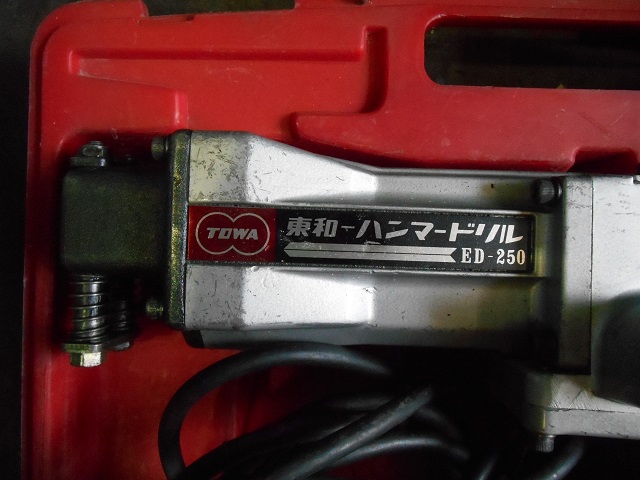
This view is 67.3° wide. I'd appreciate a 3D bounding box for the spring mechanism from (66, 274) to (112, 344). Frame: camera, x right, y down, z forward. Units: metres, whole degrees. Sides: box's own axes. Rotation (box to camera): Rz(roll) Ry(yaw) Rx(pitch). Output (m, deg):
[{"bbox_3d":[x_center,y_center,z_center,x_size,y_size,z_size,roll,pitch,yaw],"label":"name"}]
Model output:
[{"bbox_3d":[-0.115,0.034,0.240,0.021,0.021,0.036,2,90,0],"label":"spring mechanism"}]

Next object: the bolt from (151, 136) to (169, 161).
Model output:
[{"bbox_3d":[-0.076,-0.043,0.227,0.009,0.011,0.011,2,90,0],"label":"bolt"}]

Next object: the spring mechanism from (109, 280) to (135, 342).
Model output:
[{"bbox_3d":[-0.115,0.036,0.275,0.020,0.020,0.036,2,90,0],"label":"spring mechanism"}]

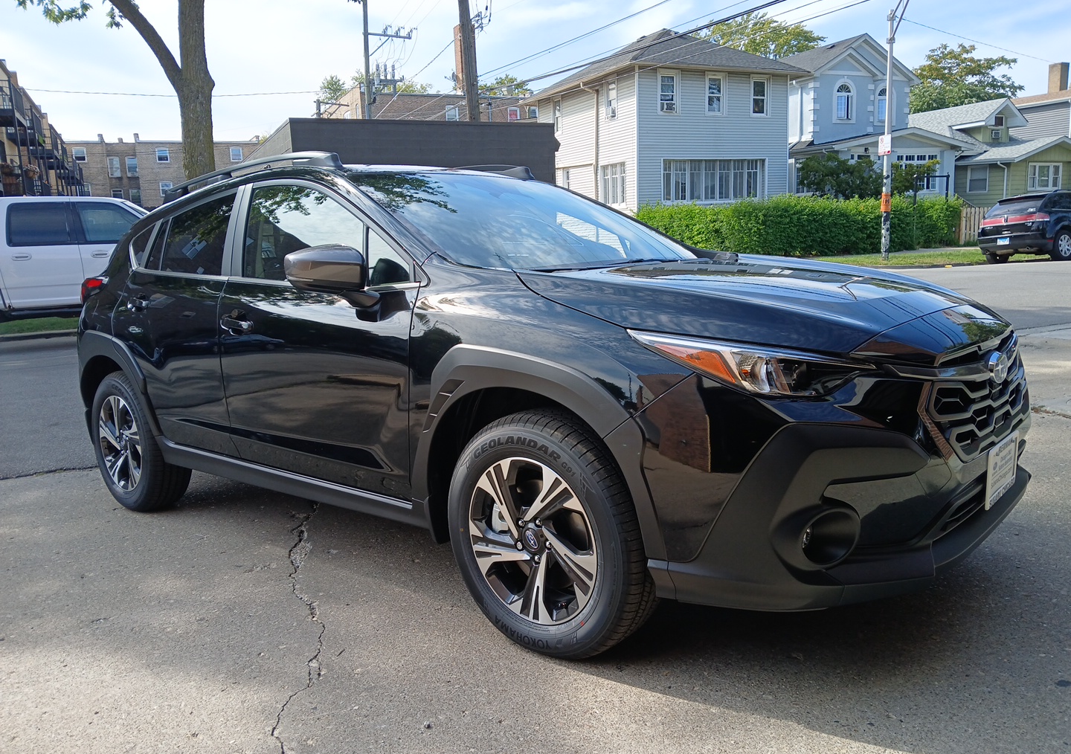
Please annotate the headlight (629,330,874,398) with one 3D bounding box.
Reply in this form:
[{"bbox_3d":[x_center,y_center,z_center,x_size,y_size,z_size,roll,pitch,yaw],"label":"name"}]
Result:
[{"bbox_3d":[0.526,-0.044,1.988,0.530,0.175,0.320,4,10,40],"label":"headlight"}]

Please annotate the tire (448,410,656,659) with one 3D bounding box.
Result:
[{"bbox_3d":[0.049,0.442,2.305,0.694,0.697,0.230,4,10,40],"label":"tire"}]

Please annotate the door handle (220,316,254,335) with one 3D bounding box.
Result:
[{"bbox_3d":[-1.149,-0.200,3.100,0.220,0.047,0.050,4,10,41],"label":"door handle"}]

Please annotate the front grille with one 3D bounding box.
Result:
[{"bbox_3d":[1.246,0.035,2.244,0.120,0.255,0.800,4,10,40],"label":"front grille"}]

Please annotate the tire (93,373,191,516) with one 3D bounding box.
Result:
[{"bbox_3d":[-1.976,0.312,4.036,0.694,0.697,0.230,4,10,40],"label":"tire"}]

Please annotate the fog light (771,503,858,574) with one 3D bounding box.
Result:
[{"bbox_3d":[0.658,0.375,1.875,0.135,0.145,0.155,4,10,41],"label":"fog light"}]

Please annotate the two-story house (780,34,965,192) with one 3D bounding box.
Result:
[{"bbox_3d":[12.715,-10.676,37.657,7.200,8.750,11.000,-7,11,-24],"label":"two-story house"}]

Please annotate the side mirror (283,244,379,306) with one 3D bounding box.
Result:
[{"bbox_3d":[-0.685,-0.330,2.651,0.220,0.195,0.225,4,10,40],"label":"side mirror"}]

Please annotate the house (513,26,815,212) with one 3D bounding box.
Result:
[{"bbox_3d":[4.980,-9.478,33.054,8.050,8.650,9.200,-7,11,-24],"label":"house"}]

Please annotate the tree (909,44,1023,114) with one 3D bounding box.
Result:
[{"bbox_3d":[31.986,-18.002,60.298,9.000,13.614,8.800,-7,11,-24],"label":"tree"}]

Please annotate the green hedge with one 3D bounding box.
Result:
[{"bbox_3d":[9.277,-4.986,26.713,12.900,1.830,1.300,-7,11,-24],"label":"green hedge"}]

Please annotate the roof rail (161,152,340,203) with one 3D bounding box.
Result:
[{"bbox_3d":[-1.297,-0.880,3.549,1.530,0.110,0.090,4,10,40],"label":"roof rail"}]

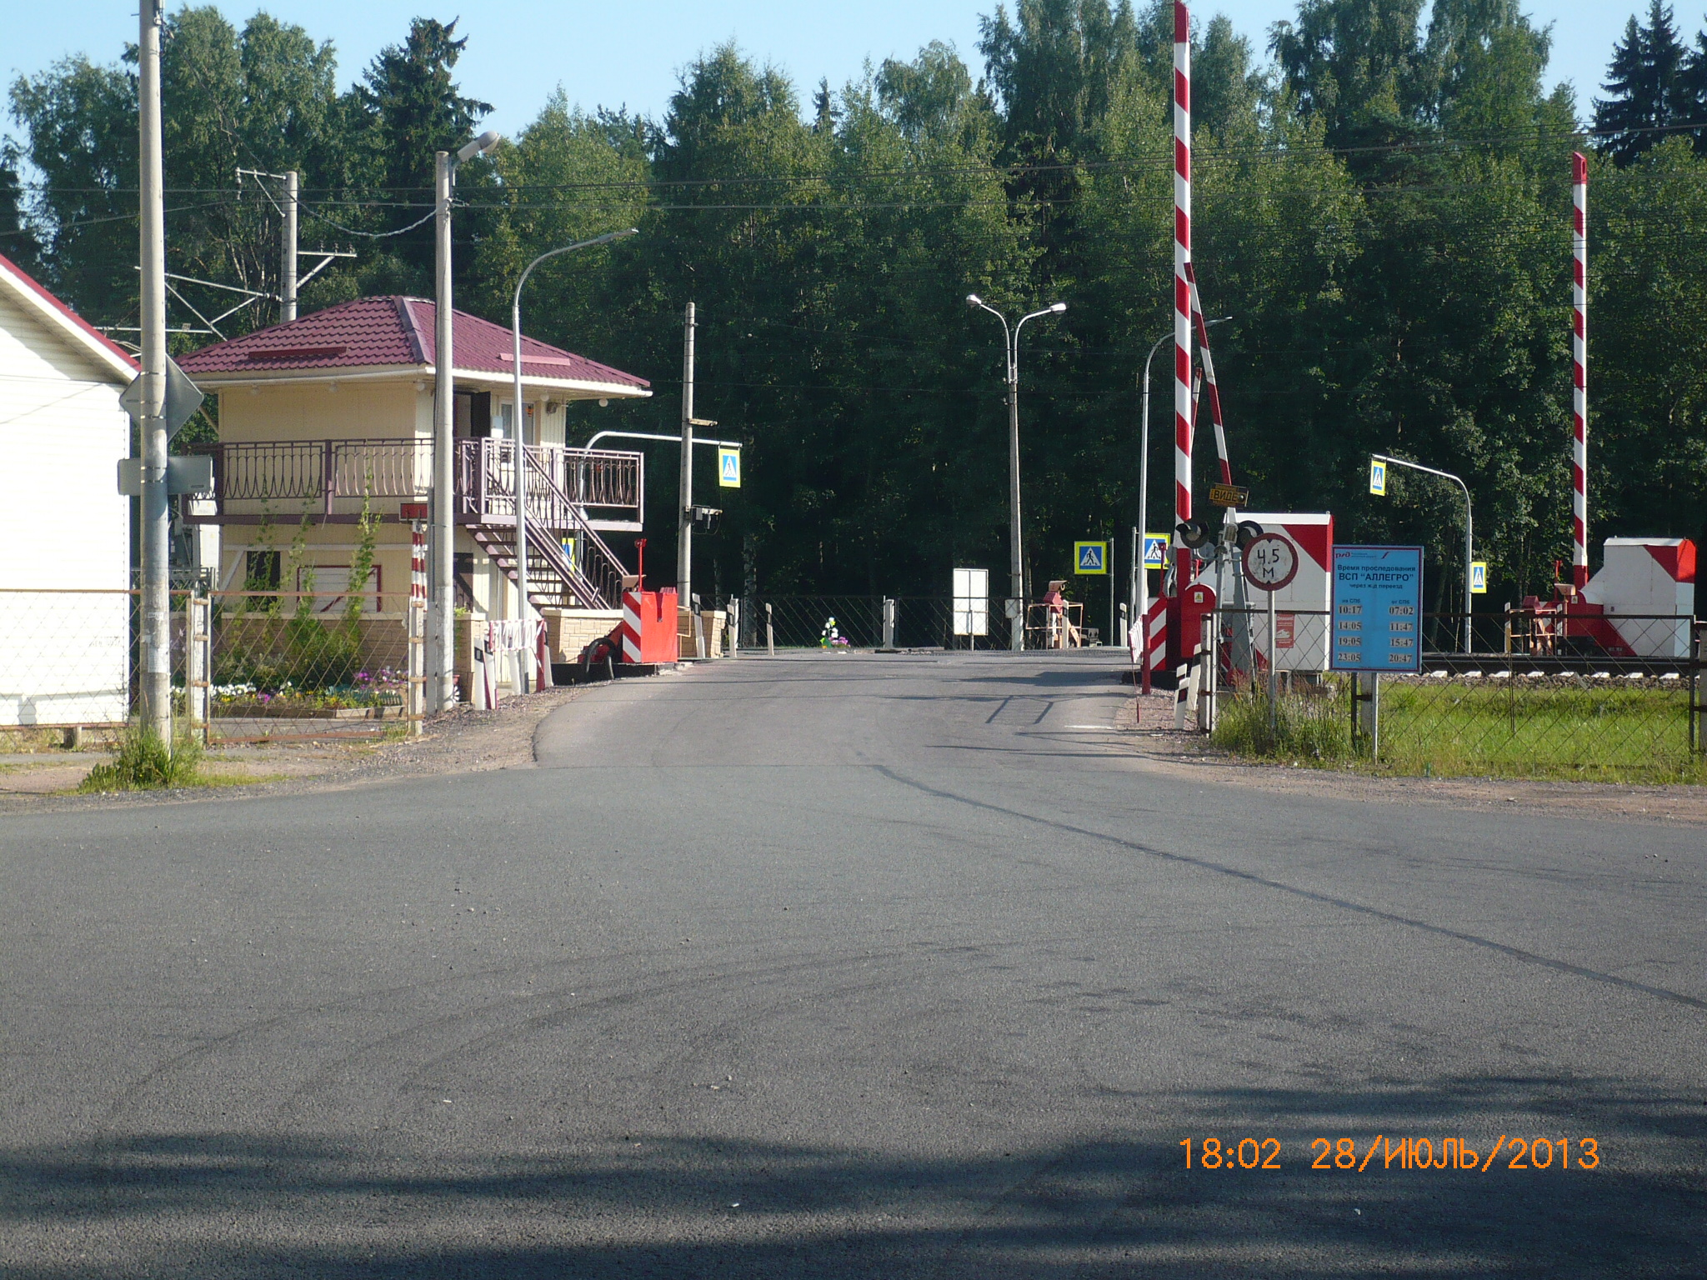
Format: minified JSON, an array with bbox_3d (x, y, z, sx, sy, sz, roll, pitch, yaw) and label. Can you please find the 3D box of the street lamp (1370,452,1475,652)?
[{"bbox_3d":[15.800,-2.300,114.800,0.350,5.700,5.400,0,0,37],"label":"street lamp"}]

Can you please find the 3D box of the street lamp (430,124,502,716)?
[{"bbox_3d":[-4.860,-2.760,52.000,0.880,7.300,0.320,0,0,0],"label":"street lamp"}]

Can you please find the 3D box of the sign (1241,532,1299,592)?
[{"bbox_3d":[4.990,-0.930,49.500,0.690,0.690,0.050,0,0,6],"label":"sign"}]

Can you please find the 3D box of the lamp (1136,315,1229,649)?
[{"bbox_3d":[6.230,-2.980,78.500,1.780,6.350,0.300,0,0,-3],"label":"lamp"}]

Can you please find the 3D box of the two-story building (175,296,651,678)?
[{"bbox_3d":[-7.000,-2.530,69.300,5.500,6.450,6.450,0,0,31],"label":"two-story building"}]

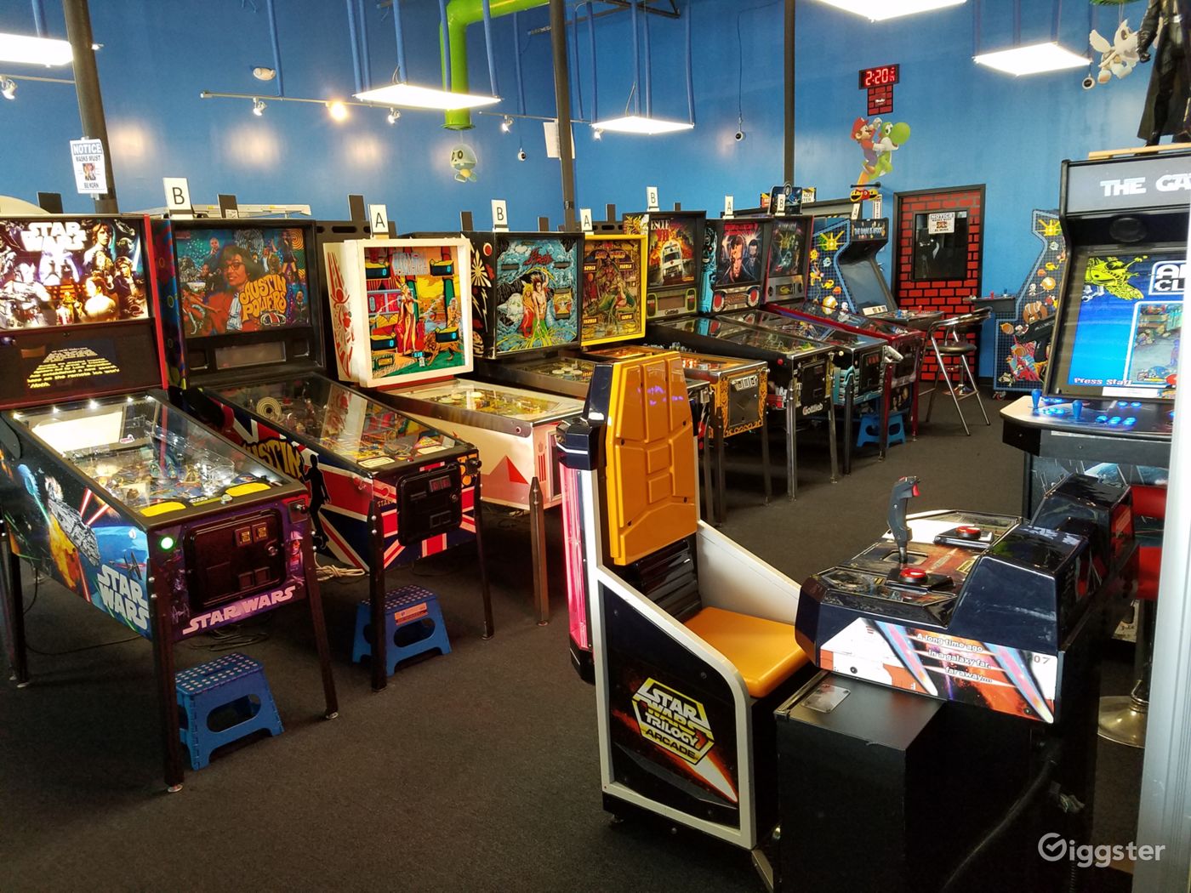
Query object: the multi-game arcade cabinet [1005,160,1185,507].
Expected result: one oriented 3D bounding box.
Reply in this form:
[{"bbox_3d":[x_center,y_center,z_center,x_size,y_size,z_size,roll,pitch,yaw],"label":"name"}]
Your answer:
[{"bbox_3d":[2.111,-0.083,3.292,1.050,1.940,1.030,7,15,37],"label":"multi-game arcade cabinet"}]

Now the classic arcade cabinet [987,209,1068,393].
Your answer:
[{"bbox_3d":[4.555,-1.482,9.358,0.980,1.920,0.690,6,15,34],"label":"classic arcade cabinet"}]

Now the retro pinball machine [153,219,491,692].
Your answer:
[{"bbox_3d":[-1.202,-0.062,3.991,1.400,1.890,0.720,7,15,38],"label":"retro pinball machine"}]

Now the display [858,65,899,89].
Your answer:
[{"bbox_3d":[3.340,-4.340,10.510,0.480,0.205,0.050,7,15,38],"label":"display"}]

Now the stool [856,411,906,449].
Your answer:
[{"bbox_3d":[2.396,-0.133,7.480,0.250,0.260,0.320,9,17,43],"label":"stool"}]

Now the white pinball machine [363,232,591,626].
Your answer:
[{"bbox_3d":[-0.600,-0.171,4.554,1.310,1.770,0.715,7,14,38],"label":"white pinball machine"}]

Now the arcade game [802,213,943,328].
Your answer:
[{"bbox_3d":[2.597,-1.145,8.309,1.000,1.890,0.720,10,17,44],"label":"arcade game"}]

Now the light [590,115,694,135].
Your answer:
[{"bbox_3d":[0.568,-3.813,10.576,0.610,0.080,1.220,8,16,39],"label":"light"}]

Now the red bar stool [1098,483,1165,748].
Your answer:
[{"bbox_3d":[1.880,0.523,3.019,0.420,0.890,0.440,6,15,36],"label":"red bar stool"}]

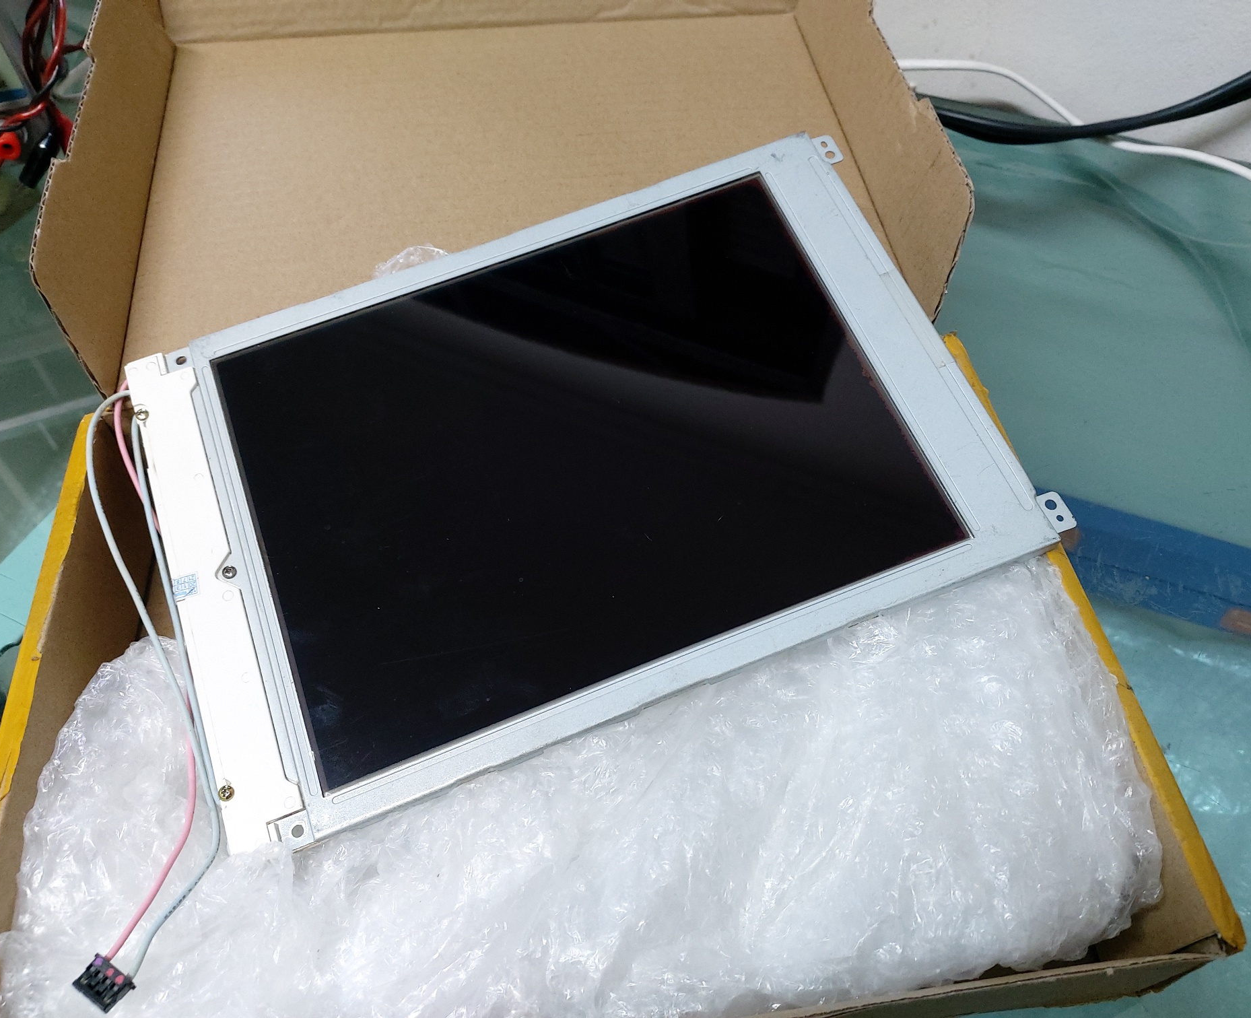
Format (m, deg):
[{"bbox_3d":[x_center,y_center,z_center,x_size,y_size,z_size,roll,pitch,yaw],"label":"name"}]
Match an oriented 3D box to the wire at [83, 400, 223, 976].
[{"bbox_3d":[-0.139,0.039,0.287,0.026,0.012,0.179,-17,67,-5],"label":"wire"}]

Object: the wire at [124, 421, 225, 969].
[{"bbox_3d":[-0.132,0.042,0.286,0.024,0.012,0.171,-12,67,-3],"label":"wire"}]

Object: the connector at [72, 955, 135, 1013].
[{"bbox_3d":[-0.133,0.122,0.252,0.013,0.006,0.009,34,68,17],"label":"connector"}]

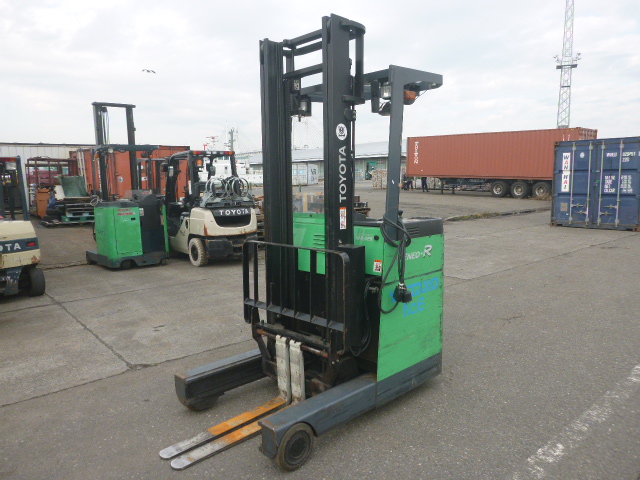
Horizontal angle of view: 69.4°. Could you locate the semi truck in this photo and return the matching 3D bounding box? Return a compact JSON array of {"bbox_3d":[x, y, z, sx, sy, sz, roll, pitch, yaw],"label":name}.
[{"bbox_3d":[11.336,-5.024,31.063,2.500,4.053,12.400,-8,12,-38],"label":"semi truck"}]

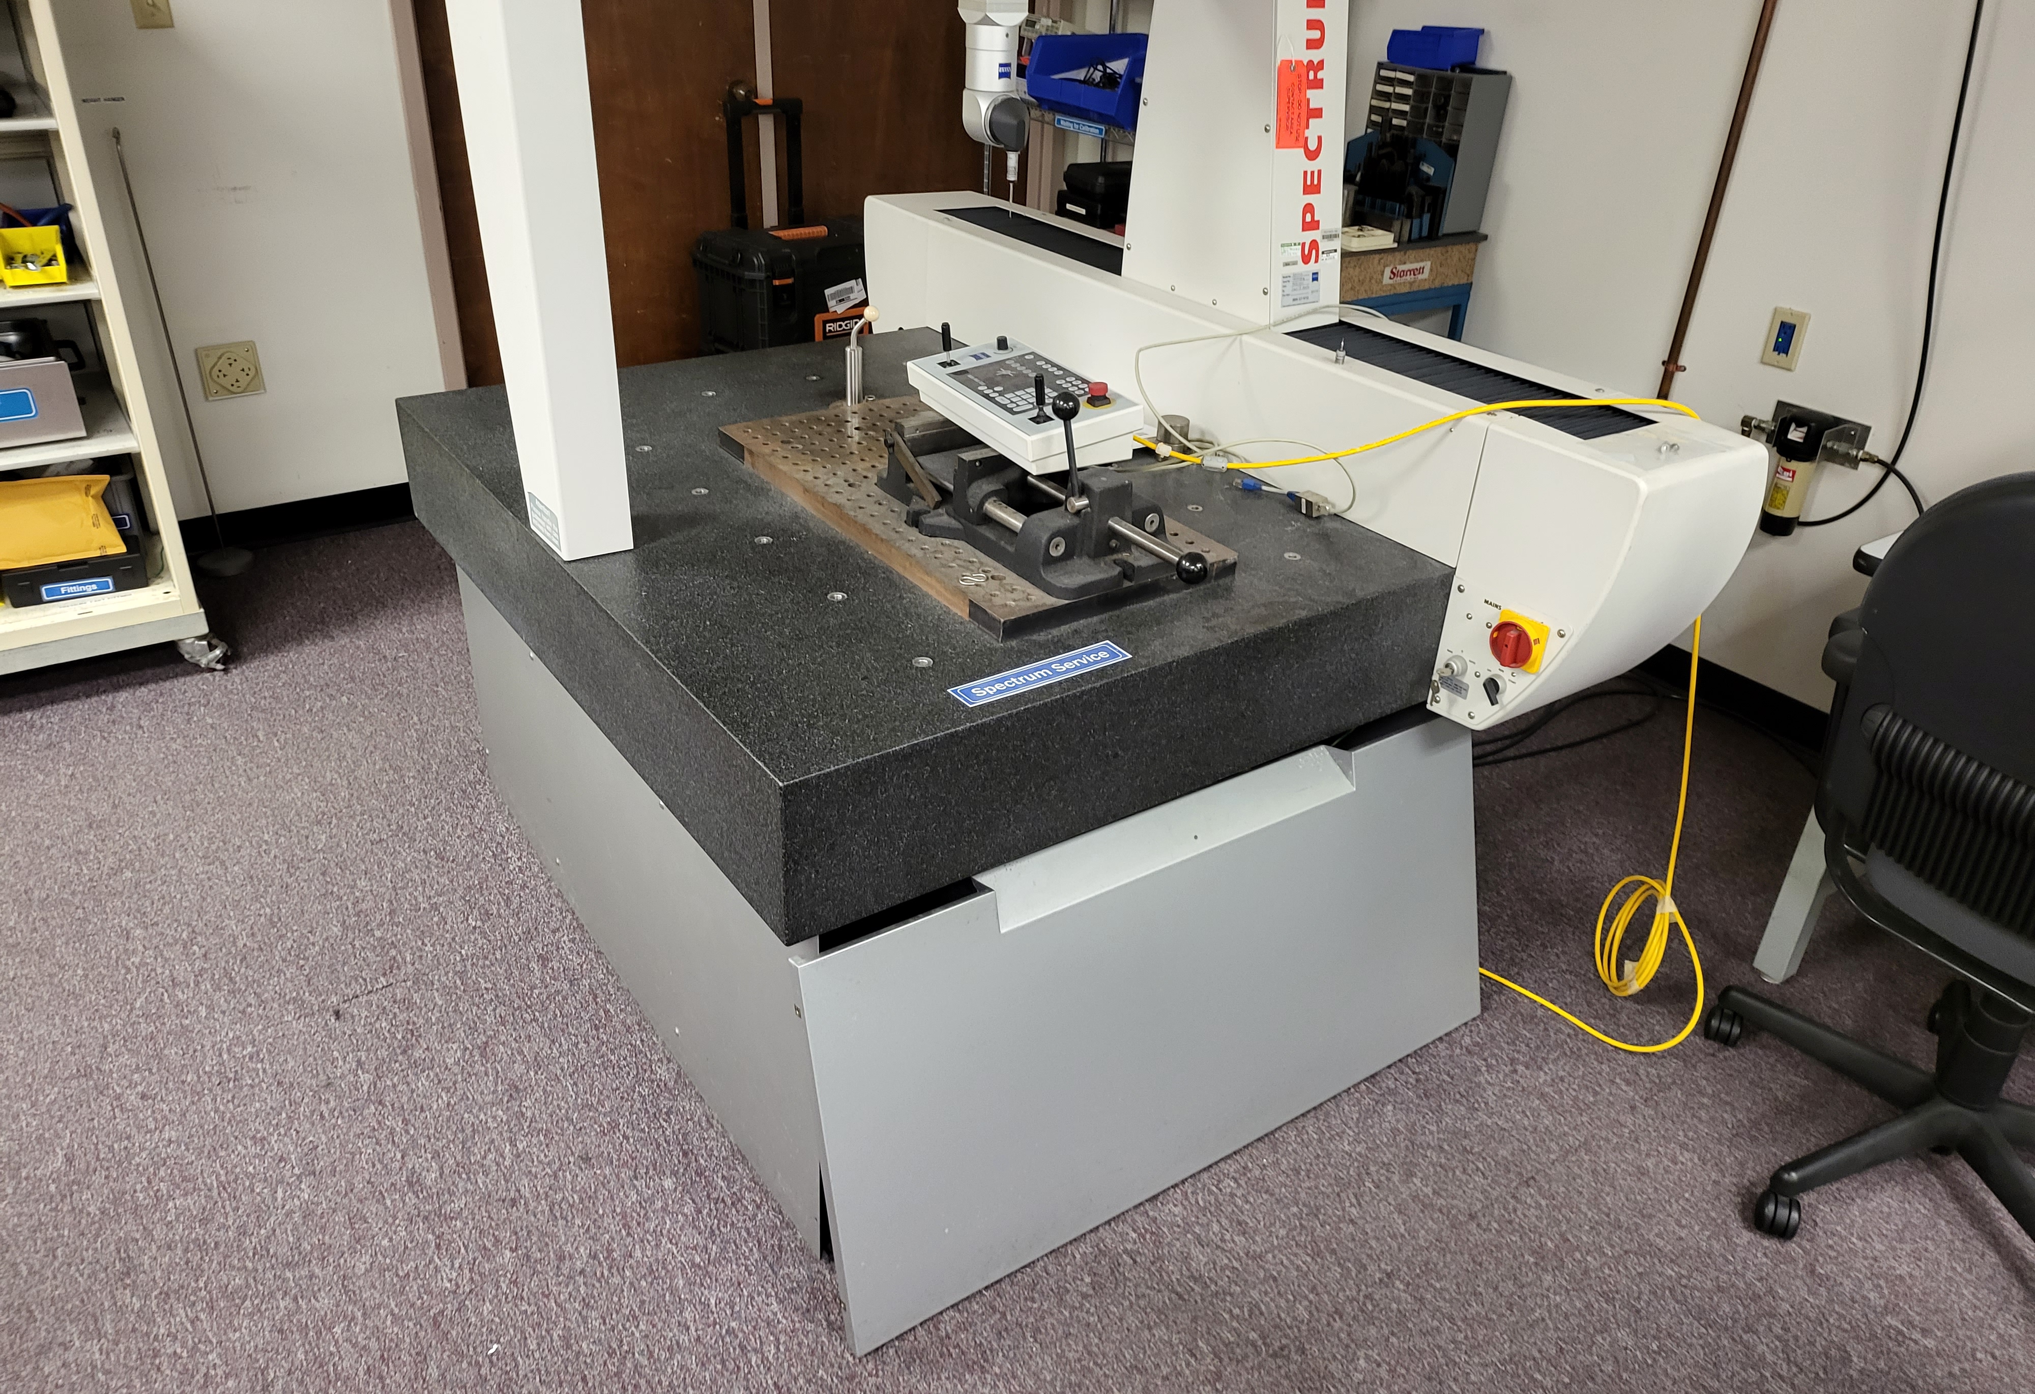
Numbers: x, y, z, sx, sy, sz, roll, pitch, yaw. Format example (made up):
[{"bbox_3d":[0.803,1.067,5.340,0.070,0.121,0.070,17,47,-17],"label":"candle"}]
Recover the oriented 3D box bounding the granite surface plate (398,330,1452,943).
[{"bbox_3d":[-0.192,-0.244,2.171,1.068,0.206,1.327,-17,36,-32],"label":"granite surface plate"}]

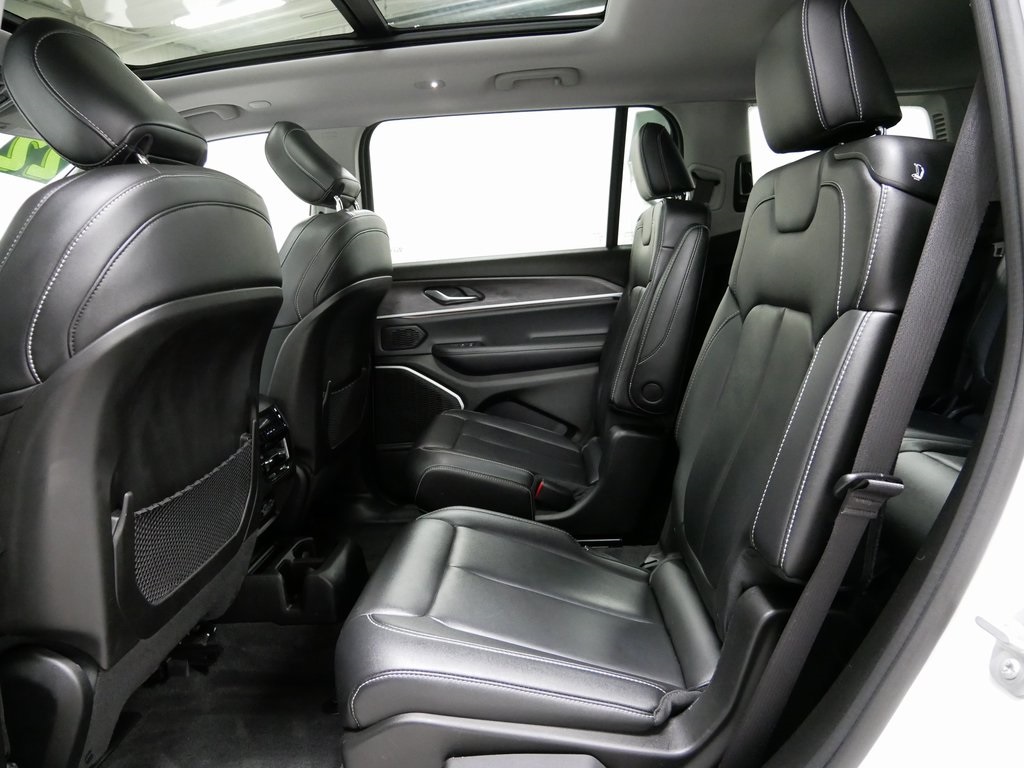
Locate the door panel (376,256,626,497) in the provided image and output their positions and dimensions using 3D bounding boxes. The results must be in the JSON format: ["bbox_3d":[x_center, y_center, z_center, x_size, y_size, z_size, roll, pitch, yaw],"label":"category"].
[{"bbox_3d":[0.026,-0.023,2.113,0.924,0.721,0.132,-2,10,1],"label":"door panel"}]

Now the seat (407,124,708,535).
[{"bbox_3d":[0.095,-0.129,1.749,0.710,0.969,0.548,-2,10,1],"label":"seat"}]

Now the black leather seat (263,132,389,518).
[{"bbox_3d":[-0.706,-0.105,1.757,0.812,1.030,0.558,-2,10,1],"label":"black leather seat"}]

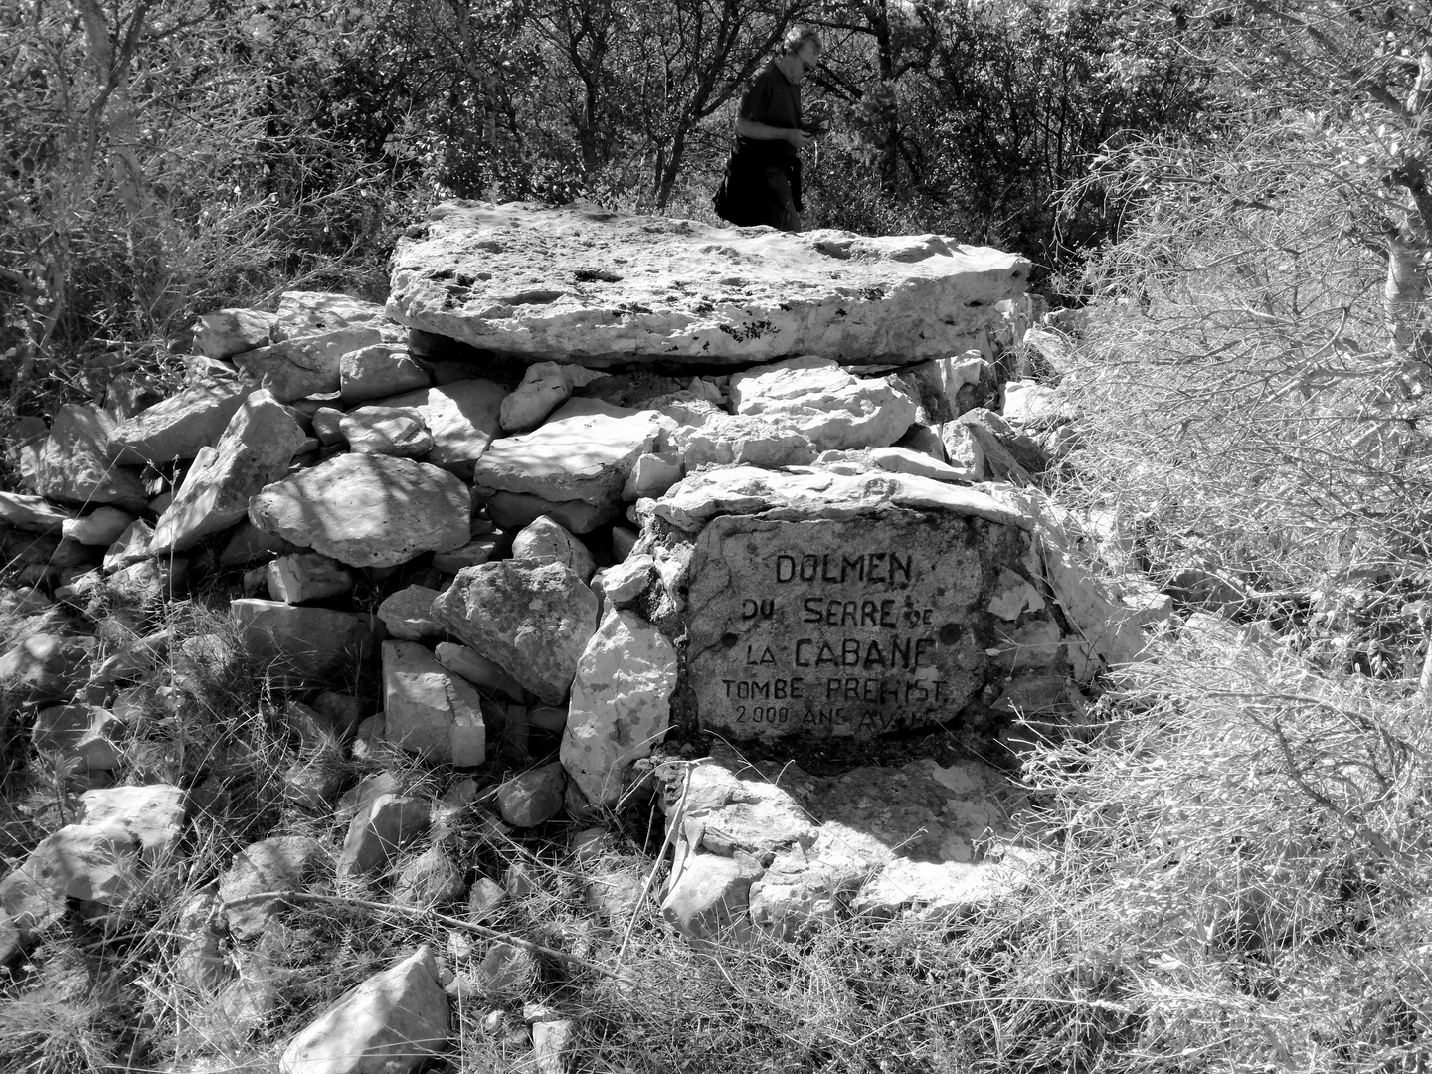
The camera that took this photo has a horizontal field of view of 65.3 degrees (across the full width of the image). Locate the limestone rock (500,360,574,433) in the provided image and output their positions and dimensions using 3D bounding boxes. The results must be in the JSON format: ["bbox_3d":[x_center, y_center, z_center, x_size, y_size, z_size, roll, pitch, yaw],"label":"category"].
[{"bbox_3d":[-0.591,-0.469,3.700,0.260,0.140,0.160,-38,24,20],"label":"limestone rock"}]

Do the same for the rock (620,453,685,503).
[{"bbox_3d":[-0.173,-0.167,3.100,0.175,0.121,0.150,0,20,0],"label":"rock"}]

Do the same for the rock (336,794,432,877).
[{"bbox_3d":[-0.743,0.670,2.500,0.193,0.138,0.160,-9,22,-23],"label":"rock"}]

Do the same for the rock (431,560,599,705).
[{"bbox_3d":[-0.545,0.261,3.050,0.400,0.320,0.260,9,21,-4],"label":"rock"}]

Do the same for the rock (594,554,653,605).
[{"bbox_3d":[-0.225,0.103,2.720,0.140,0.100,0.120,-9,20,3],"label":"rock"}]

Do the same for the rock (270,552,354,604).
[{"bbox_3d":[-1.077,0.107,2.970,0.205,0.110,0.160,-11,23,-29],"label":"rock"}]

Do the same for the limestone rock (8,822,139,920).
[{"bbox_3d":[-1.351,0.704,2.350,0.260,0.135,0.190,-24,26,-12],"label":"limestone rock"}]

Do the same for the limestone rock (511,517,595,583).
[{"bbox_3d":[-0.421,0.047,2.920,0.225,0.190,0.190,0,20,0],"label":"limestone rock"}]

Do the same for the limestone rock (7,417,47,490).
[{"bbox_3d":[-2.246,-0.268,3.650,0.120,0.251,0.140,-12,24,-30],"label":"limestone rock"}]

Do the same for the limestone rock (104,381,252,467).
[{"bbox_3d":[-1.679,-0.361,3.500,0.460,0.140,0.220,-24,22,-1],"label":"limestone rock"}]

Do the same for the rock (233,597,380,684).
[{"bbox_3d":[-1.152,0.292,3.120,0.400,0.200,0.240,3,21,-1],"label":"rock"}]

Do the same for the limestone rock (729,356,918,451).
[{"bbox_3d":[0.322,-0.430,3.550,0.580,0.220,0.400,0,20,1],"label":"limestone rock"}]

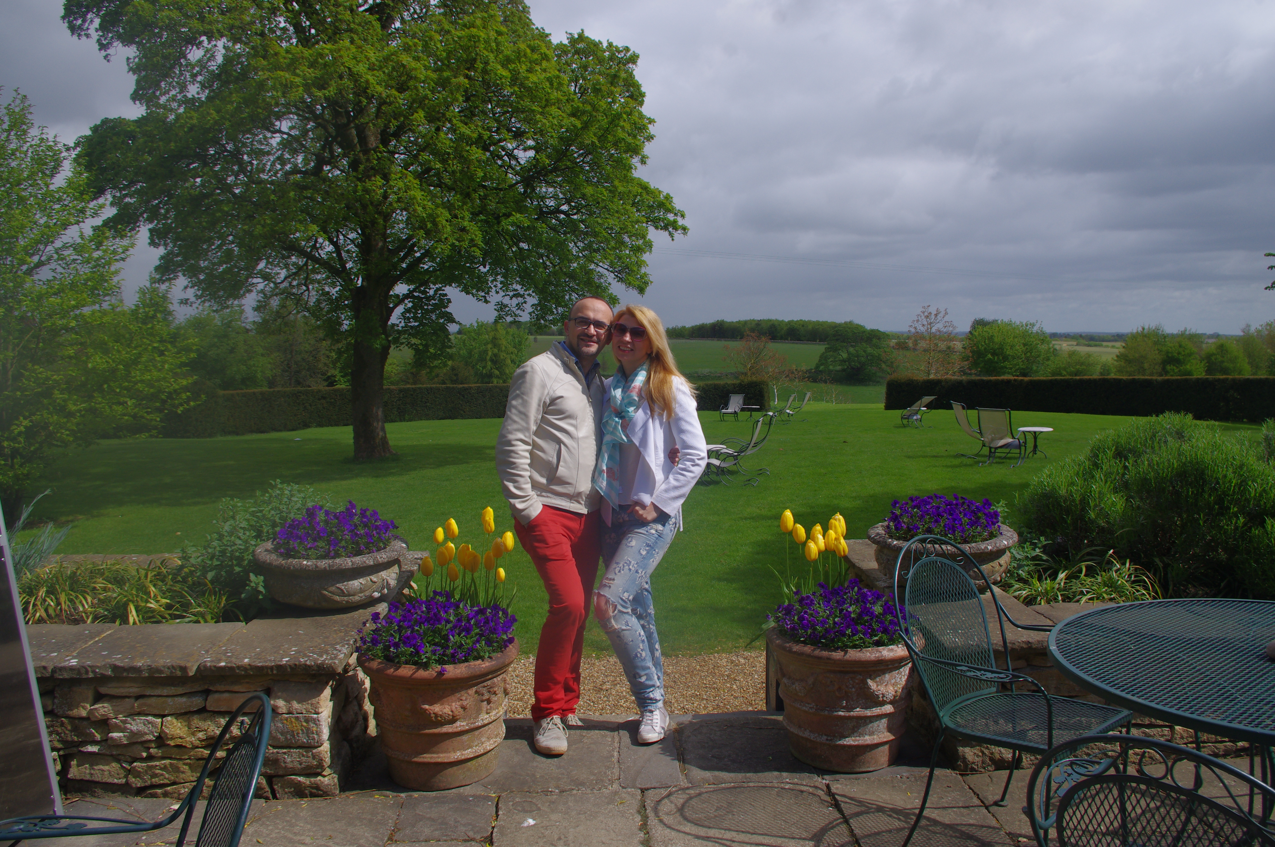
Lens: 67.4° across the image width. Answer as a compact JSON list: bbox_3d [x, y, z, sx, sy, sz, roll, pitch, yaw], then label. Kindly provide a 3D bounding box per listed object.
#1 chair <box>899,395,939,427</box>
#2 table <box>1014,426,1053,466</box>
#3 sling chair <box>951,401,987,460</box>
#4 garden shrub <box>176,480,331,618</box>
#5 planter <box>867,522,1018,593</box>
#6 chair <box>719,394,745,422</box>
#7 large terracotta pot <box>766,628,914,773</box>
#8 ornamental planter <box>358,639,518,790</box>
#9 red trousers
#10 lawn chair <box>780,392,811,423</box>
[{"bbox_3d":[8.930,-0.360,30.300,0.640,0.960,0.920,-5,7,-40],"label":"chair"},{"bbox_3d":[7.260,0.372,17.400,0.600,0.525,0.600,0,5,0],"label":"table"},{"bbox_3d":[6.215,0.127,17.400,0.930,0.970,0.640,0,5,-4],"label":"sling chair"},{"bbox_3d":[-1.700,0.547,4.250,0.670,0.560,0.560,0,5,0],"label":"garden shrub"},{"bbox_3d":[1.345,0.585,4.200,0.630,0.235,0.630,0,5,0],"label":"planter"},{"bbox_3d":[3.506,-0.569,35.200,0.630,1.000,0.920,3,6,25],"label":"chair"},{"bbox_3d":[0.815,1.026,3.715,0.600,0.490,0.600,0,5,0],"label":"large terracotta pot"},{"bbox_3d":[-0.724,1.032,3.511,0.570,0.465,0.570,0,5,0],"label":"ornamental planter"},{"bbox_3d":[-0.312,0.712,3.800,0.420,0.950,0.340,-3,6,-28],"label":"red trousers"},{"bbox_3d":[5.510,-0.550,33.000,0.920,0.960,0.640,2,6,22],"label":"lawn chair"}]

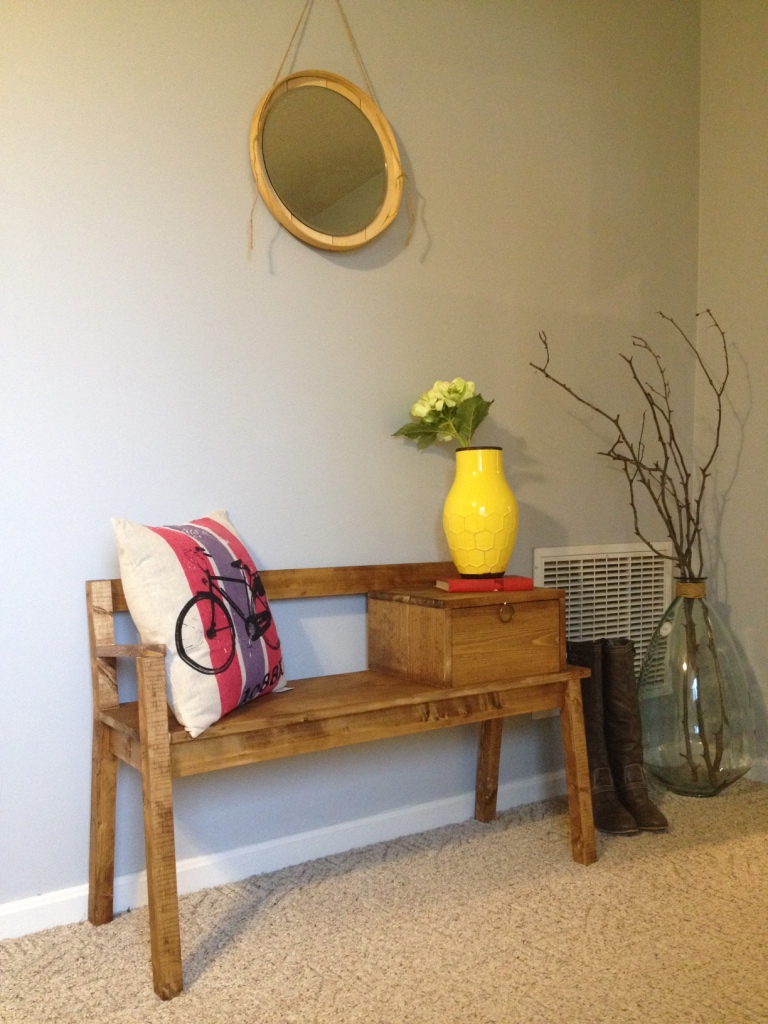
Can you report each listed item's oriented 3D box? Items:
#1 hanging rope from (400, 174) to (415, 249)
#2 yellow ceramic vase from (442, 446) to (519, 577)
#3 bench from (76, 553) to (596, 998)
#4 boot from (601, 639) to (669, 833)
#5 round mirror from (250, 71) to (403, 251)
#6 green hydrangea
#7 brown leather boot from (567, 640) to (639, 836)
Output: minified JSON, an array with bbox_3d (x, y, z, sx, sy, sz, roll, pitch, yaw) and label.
[{"bbox_3d":[0.058,-0.741,2.545,0.032,0.187,0.025,-1,2,-37],"label":"hanging rope"},{"bbox_3d":[0.236,-0.001,2.536,0.185,0.309,0.185,0,1,0],"label":"yellow ceramic vase"},{"bbox_3d":[-0.033,0.485,2.300,1.170,0.699,0.404,-1,2,-37],"label":"bench"},{"bbox_3d":[0.665,0.592,2.799,0.112,0.464,0.265,-1,1,-26],"label":"boot"},{"bbox_3d":[-0.129,-0.820,2.421,0.403,0.403,0.047,-1,2,-37],"label":"round mirror"},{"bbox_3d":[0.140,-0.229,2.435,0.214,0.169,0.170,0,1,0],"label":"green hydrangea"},{"bbox_3d":[0.581,0.594,2.775,0.112,0.461,0.265,-1,1,-26],"label":"brown leather boot"}]

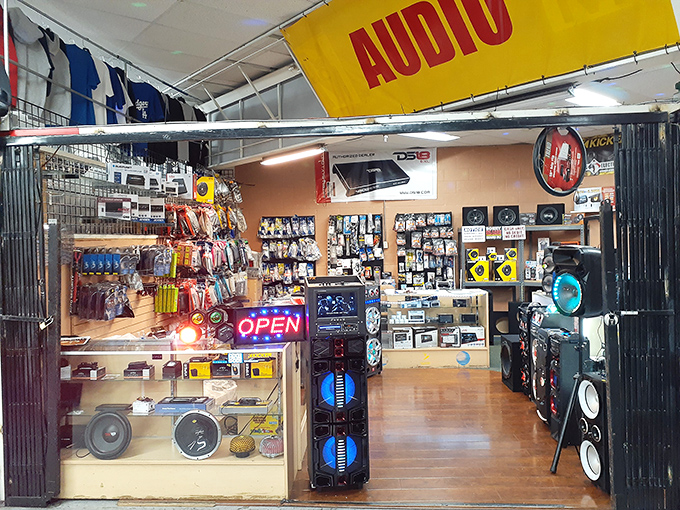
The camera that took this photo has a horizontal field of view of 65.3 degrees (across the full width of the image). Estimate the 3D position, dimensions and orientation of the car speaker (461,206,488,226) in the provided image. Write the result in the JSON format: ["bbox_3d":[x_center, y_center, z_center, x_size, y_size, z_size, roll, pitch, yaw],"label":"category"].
[{"bbox_3d":[2.171,-0.620,8.500,0.395,0.310,0.300,-1,2,9],"label":"car speaker"}]

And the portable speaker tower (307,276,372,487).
[{"bbox_3d":[-0.026,0.860,3.743,0.390,1.410,0.320,-1,1,-7],"label":"portable speaker tower"}]

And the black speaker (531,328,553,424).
[{"bbox_3d":[2.032,1.080,4.892,0.350,0.830,0.460,-1,1,0],"label":"black speaker"}]

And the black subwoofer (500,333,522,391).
[{"bbox_3d":[2.060,1.208,5.903,0.380,0.520,0.430,-1,1,5],"label":"black subwoofer"}]

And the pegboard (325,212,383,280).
[{"bbox_3d":[0.277,-0.015,8.753,0.891,1.280,0.160,-1,1,4],"label":"pegboard"}]

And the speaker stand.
[{"bbox_3d":[1.758,0.982,3.885,0.520,1.080,0.500,-1,1,4],"label":"speaker stand"}]

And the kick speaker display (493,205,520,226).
[{"bbox_3d":[2.610,-0.606,8.334,0.398,0.317,0.340,-1,2,15],"label":"kick speaker display"}]

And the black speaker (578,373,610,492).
[{"bbox_3d":[1.841,1.175,3.518,0.300,0.710,0.290,-1,1,-6],"label":"black speaker"}]

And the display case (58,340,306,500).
[{"bbox_3d":[-1.163,1.106,3.724,1.680,0.960,0.510,-1,1,4],"label":"display case"}]

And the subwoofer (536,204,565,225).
[{"bbox_3d":[3.254,-0.632,8.200,0.410,0.310,0.300,0,2,27],"label":"subwoofer"}]

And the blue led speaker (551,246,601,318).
[{"bbox_3d":[1.840,0.202,4.050,0.290,0.535,0.355,-2,2,-22],"label":"blue led speaker"}]

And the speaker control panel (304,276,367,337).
[{"bbox_3d":[-0.037,0.351,3.730,0.390,0.390,0.320,-1,1,-7],"label":"speaker control panel"}]

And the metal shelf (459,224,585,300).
[{"bbox_3d":[2.820,0.476,8.300,1.820,1.830,0.550,-1,2,13],"label":"metal shelf"}]

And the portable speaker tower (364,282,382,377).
[{"bbox_3d":[0.247,0.923,6.551,0.360,1.130,0.390,0,2,35],"label":"portable speaker tower"}]

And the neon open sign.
[{"bbox_3d":[-0.485,0.490,3.700,0.500,0.250,0.030,-2,2,-18],"label":"neon open sign"}]

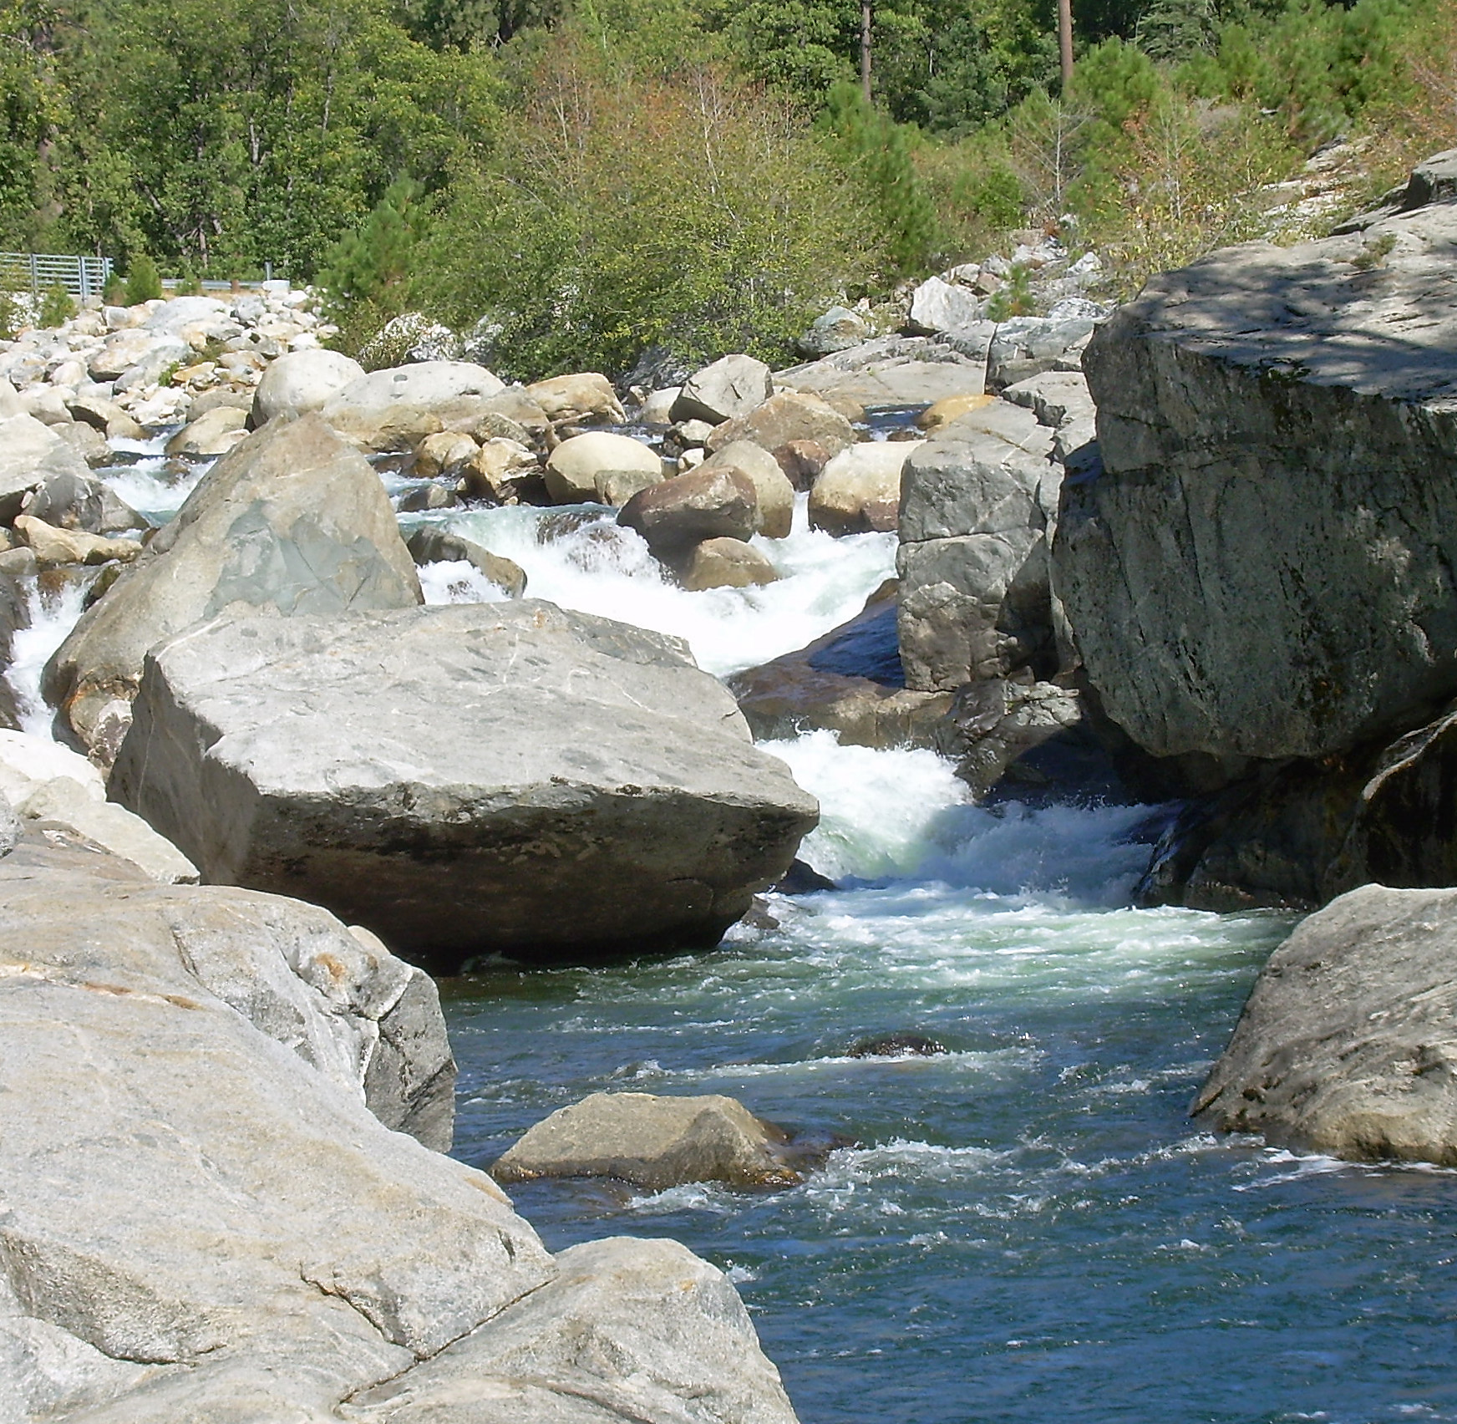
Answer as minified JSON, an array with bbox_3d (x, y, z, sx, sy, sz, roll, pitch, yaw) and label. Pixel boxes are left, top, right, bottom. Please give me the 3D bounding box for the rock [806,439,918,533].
[{"bbox_3d":[2.051,-3.193,86.000,1.800,1.370,1.500,0,5,1],"label":"rock"}]

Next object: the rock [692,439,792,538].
[{"bbox_3d":[0.151,-2.566,69.000,1.127,1.127,1.100,0,5,0],"label":"rock"}]

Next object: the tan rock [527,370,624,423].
[{"bbox_3d":[-2.533,-5.264,101.000,1.660,0.890,1.300,0,5,-1],"label":"tan rock"}]

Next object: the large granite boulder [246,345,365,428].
[{"bbox_3d":[-6.008,-4.614,86.000,1.538,1.202,1.500,0,5,0],"label":"large granite boulder"}]

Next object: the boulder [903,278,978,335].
[{"bbox_3d":[4.390,-8.323,124.000,1.550,1.240,1.200,0,5,2],"label":"boulder"}]

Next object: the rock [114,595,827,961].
[{"bbox_3d":[-2.054,0.524,49.000,5.499,2.695,4.200,0,5,0],"label":"rock"}]

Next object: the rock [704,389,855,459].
[{"bbox_3d":[0.774,-4.259,90.000,2.230,1.110,1.700,0,5,0],"label":"rock"}]

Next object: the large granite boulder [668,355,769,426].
[{"bbox_3d":[-0.100,-4.388,82.000,1.380,0.965,1.200,0,5,0],"label":"large granite boulder"}]

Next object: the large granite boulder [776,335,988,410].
[{"bbox_3d":[2.824,-6.236,111.000,4.090,1.360,3.200,0,5,1],"label":"large granite boulder"}]

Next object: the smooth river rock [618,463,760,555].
[{"bbox_3d":[-0.534,-2.732,82.000,1.940,1.240,1.500,0,5,0],"label":"smooth river rock"}]

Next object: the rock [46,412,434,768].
[{"bbox_3d":[-4.517,-1.150,56.000,3.292,3.260,3.100,0,5,0],"label":"rock"}]

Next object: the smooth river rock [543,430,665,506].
[{"bbox_3d":[-1.468,-2.884,71.000,1.404,0.868,1.250,0,5,0],"label":"smooth river rock"}]

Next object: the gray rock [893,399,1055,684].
[{"bbox_3d":[2.470,-1.666,60.000,1.530,2.808,2.000,0,5,0],"label":"gray rock"}]

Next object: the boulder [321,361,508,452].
[{"bbox_3d":[-4.893,-4.788,95.000,3.040,1.420,2.200,0,5,-3],"label":"boulder"}]

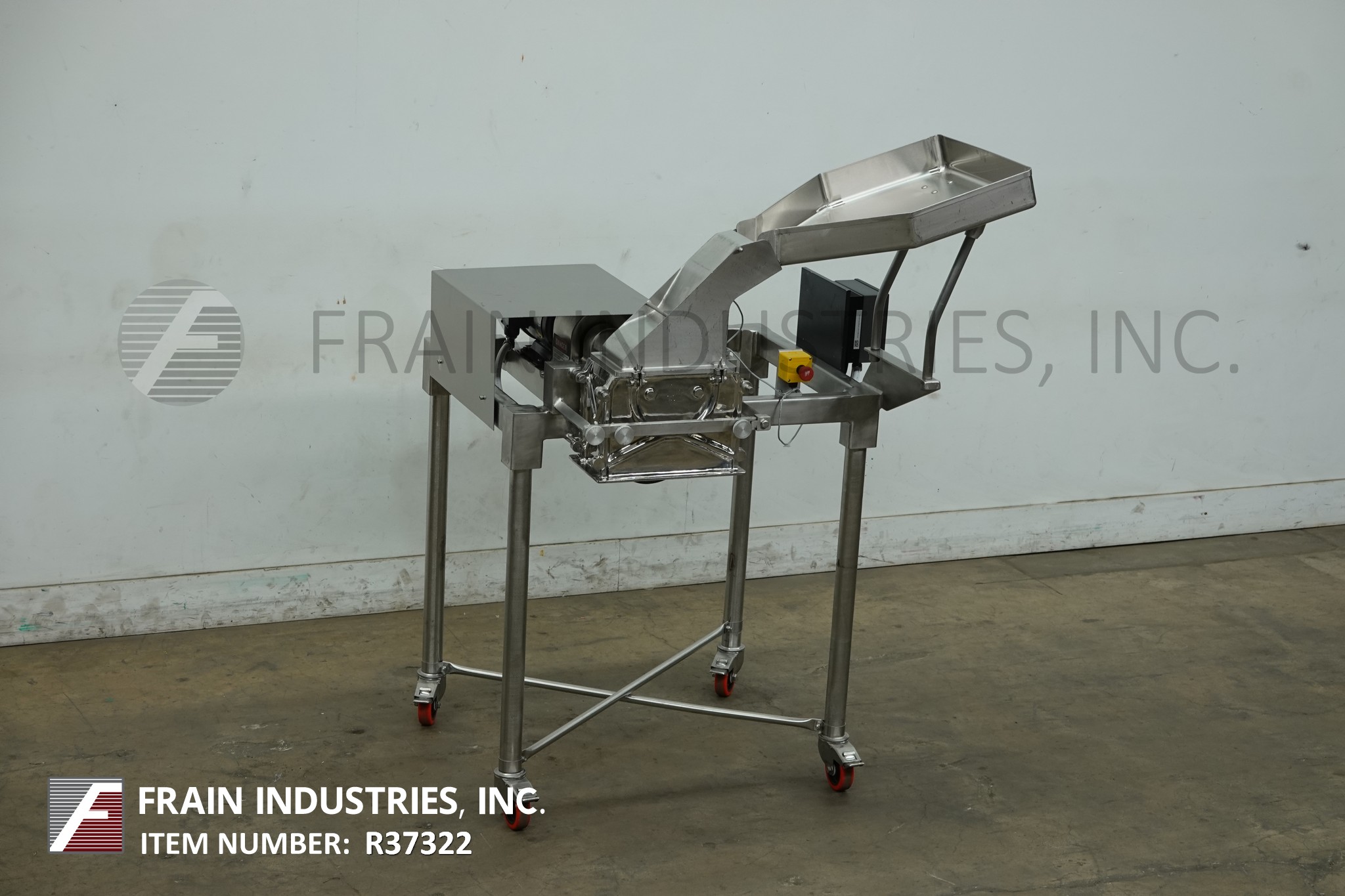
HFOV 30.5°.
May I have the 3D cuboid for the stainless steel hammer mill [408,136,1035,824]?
[{"bbox_3d":[0.068,0.045,6.295,1.188,1.710,1.076,-3,17,-22],"label":"stainless steel hammer mill"}]

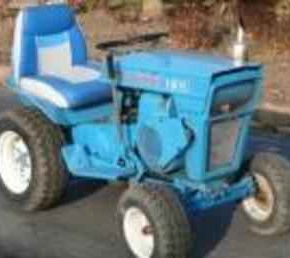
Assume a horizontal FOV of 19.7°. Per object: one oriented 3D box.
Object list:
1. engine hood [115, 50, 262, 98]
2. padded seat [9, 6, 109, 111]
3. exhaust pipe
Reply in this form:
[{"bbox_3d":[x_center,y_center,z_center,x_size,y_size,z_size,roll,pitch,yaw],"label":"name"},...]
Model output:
[{"bbox_3d":[0.205,-0.272,4.031,0.340,0.170,0.690,-12,15,-39],"label":"engine hood"},{"bbox_3d":[-0.431,-0.425,4.768,0.470,0.510,0.500,-12,17,-39],"label":"padded seat"},{"bbox_3d":[0.435,-0.400,3.846,0.065,0.230,0.065,-1,13,0],"label":"exhaust pipe"}]

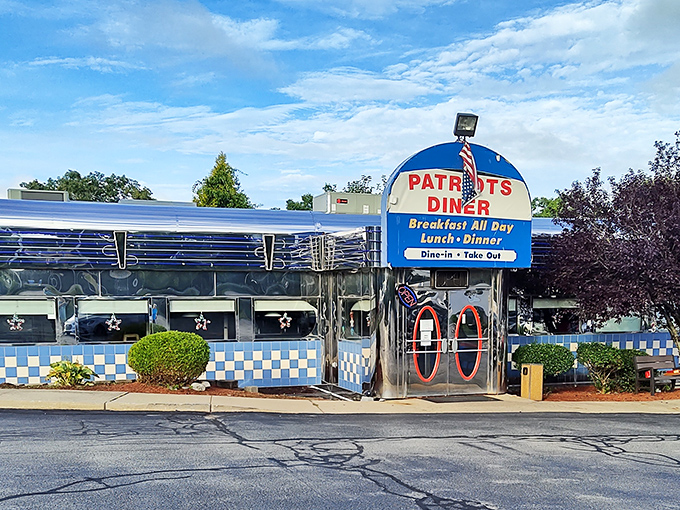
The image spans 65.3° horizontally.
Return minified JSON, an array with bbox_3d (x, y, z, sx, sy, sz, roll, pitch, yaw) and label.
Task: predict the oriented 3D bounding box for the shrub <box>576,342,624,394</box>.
[{"bbox_3d":[5.378,2.343,10.950,0.950,1.020,0.920,1,-3,-13],"label":"shrub"}]

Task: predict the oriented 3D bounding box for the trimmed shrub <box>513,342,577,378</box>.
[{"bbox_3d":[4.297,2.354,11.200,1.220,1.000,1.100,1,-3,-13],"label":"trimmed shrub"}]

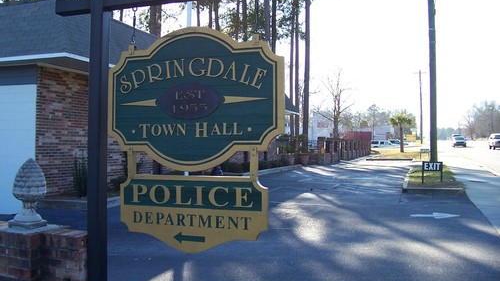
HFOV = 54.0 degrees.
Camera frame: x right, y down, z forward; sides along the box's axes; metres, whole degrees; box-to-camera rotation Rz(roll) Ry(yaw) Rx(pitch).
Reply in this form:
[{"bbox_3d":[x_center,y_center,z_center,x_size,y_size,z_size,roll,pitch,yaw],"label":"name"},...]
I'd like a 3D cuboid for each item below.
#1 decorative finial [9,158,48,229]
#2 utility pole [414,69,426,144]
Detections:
[{"bbox_3d":[-1.580,0.372,3.520,0.245,0.487,0.245,1,0,27],"label":"decorative finial"},{"bbox_3d":[33.200,-6.400,95.500,2.400,14.300,0.350,1,0,20],"label":"utility pole"}]

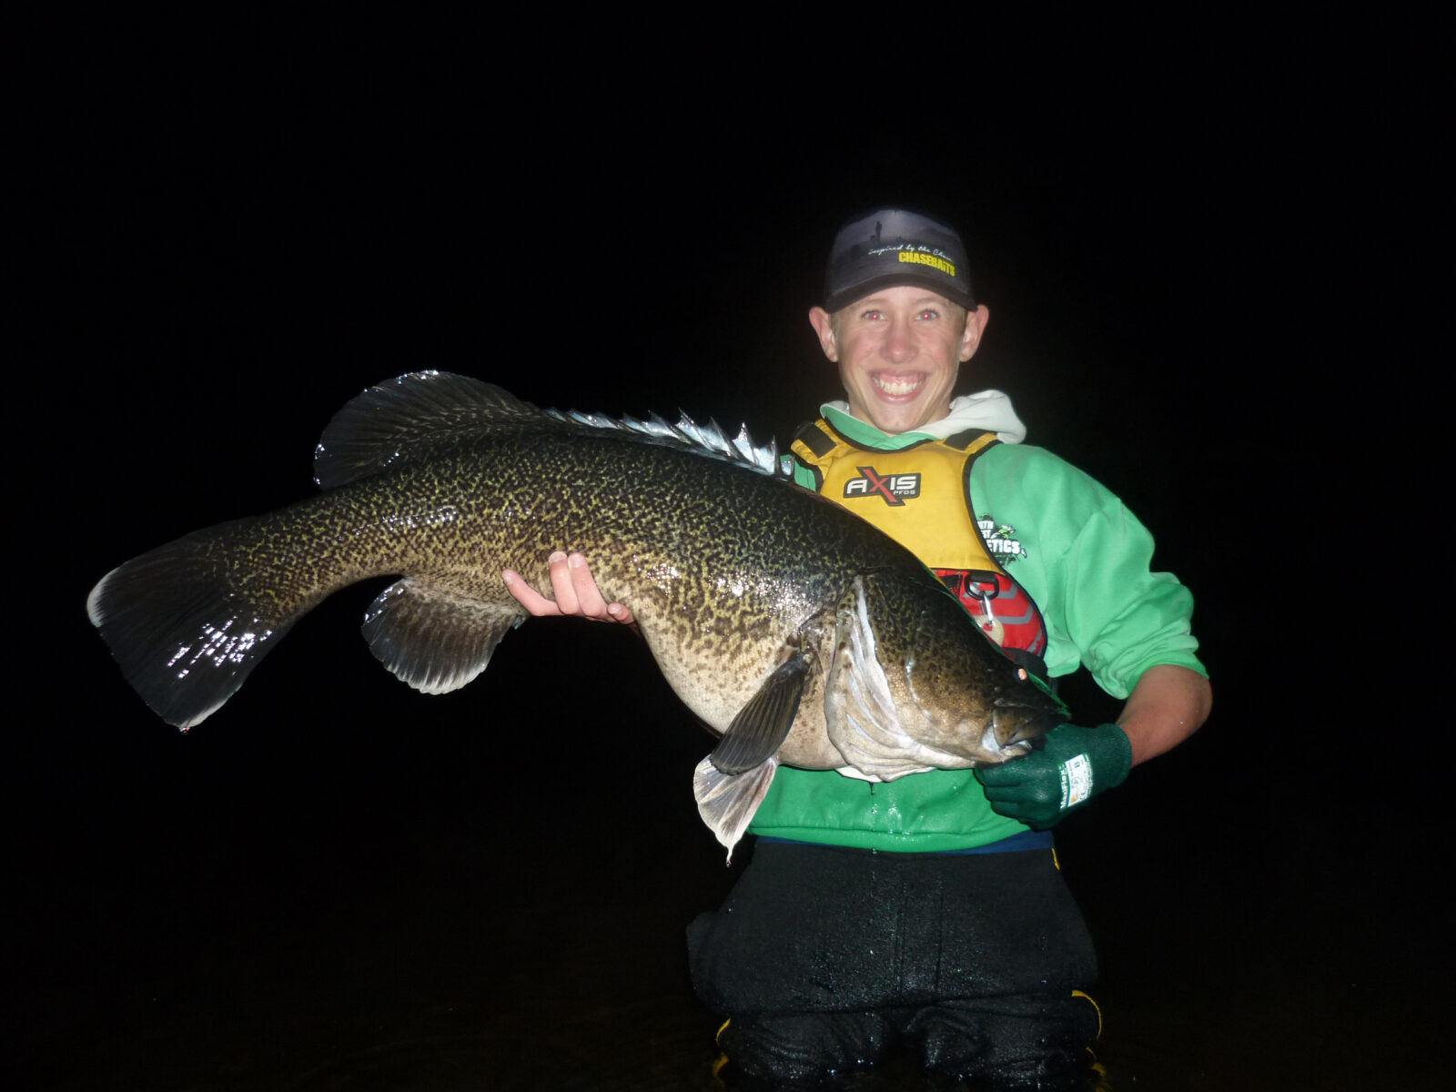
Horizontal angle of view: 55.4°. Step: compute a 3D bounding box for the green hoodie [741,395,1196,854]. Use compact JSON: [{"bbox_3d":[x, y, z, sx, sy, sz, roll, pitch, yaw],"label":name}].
[{"bbox_3d":[0.235,0.075,1.560,0.560,0.490,0.350,0,4,6],"label":"green hoodie"}]

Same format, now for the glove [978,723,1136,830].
[{"bbox_3d":[0.314,0.219,1.330,0.148,0.095,0.095,-2,4,-25],"label":"glove"}]

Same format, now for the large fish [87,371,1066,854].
[{"bbox_3d":[-0.100,0.064,1.220,0.850,0.360,0.220,14,-1,-11],"label":"large fish"}]

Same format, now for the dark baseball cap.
[{"bbox_3d":[0.192,-0.319,1.555,0.168,0.128,0.250,0,4,7],"label":"dark baseball cap"}]

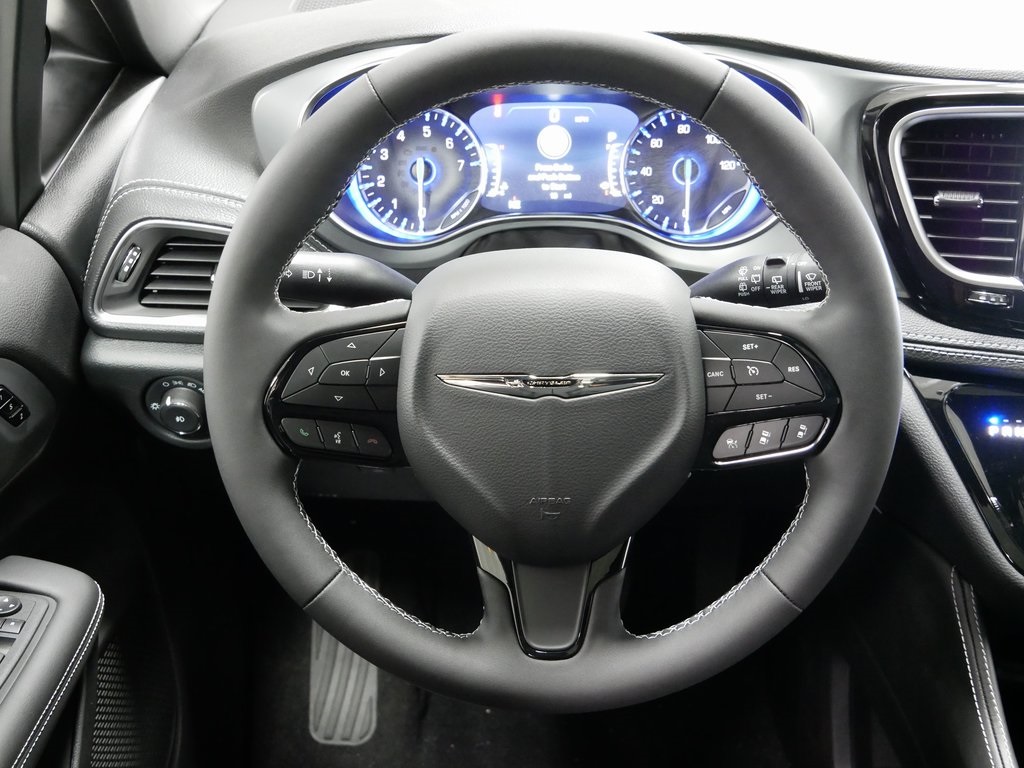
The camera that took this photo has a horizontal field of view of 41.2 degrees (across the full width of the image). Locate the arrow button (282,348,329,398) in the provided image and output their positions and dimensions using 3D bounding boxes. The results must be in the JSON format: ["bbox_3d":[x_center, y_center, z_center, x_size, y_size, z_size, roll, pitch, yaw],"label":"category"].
[{"bbox_3d":[-0.116,-0.006,0.767,0.026,0.030,0.007,0,-8,0],"label":"arrow button"}]

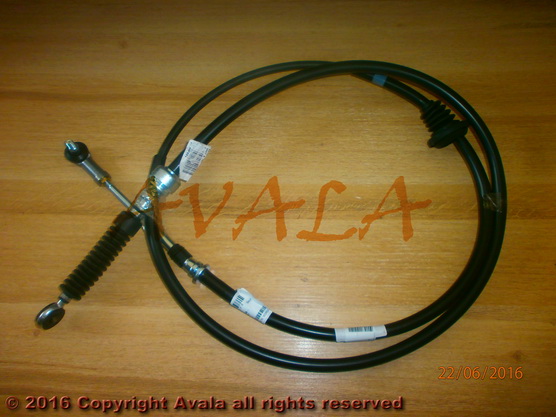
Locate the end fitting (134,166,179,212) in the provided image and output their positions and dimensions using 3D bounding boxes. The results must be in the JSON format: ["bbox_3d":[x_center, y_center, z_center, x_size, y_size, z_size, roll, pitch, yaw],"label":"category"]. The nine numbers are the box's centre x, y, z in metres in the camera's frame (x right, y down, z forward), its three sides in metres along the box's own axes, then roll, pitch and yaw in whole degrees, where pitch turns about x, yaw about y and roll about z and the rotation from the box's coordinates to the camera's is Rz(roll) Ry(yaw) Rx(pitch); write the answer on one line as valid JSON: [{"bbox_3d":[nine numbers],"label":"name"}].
[{"bbox_3d":[-0.142,-0.020,0.502,0.032,0.032,0.055,38,81,13],"label":"end fitting"}]

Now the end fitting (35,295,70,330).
[{"bbox_3d":[-0.274,0.126,0.531,0.013,0.030,0.041,34,76,21],"label":"end fitting"}]

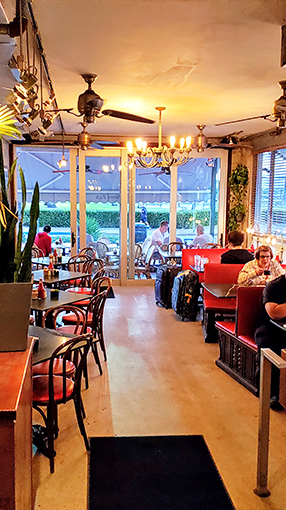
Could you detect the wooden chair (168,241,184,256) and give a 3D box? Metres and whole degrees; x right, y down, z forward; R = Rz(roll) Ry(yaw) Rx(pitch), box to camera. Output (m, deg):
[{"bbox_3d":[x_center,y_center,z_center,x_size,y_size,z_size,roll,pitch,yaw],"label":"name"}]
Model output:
[{"bbox_3d":[0.597,0.217,9.555,0.420,0.880,0.500,0,7,-6],"label":"wooden chair"}]

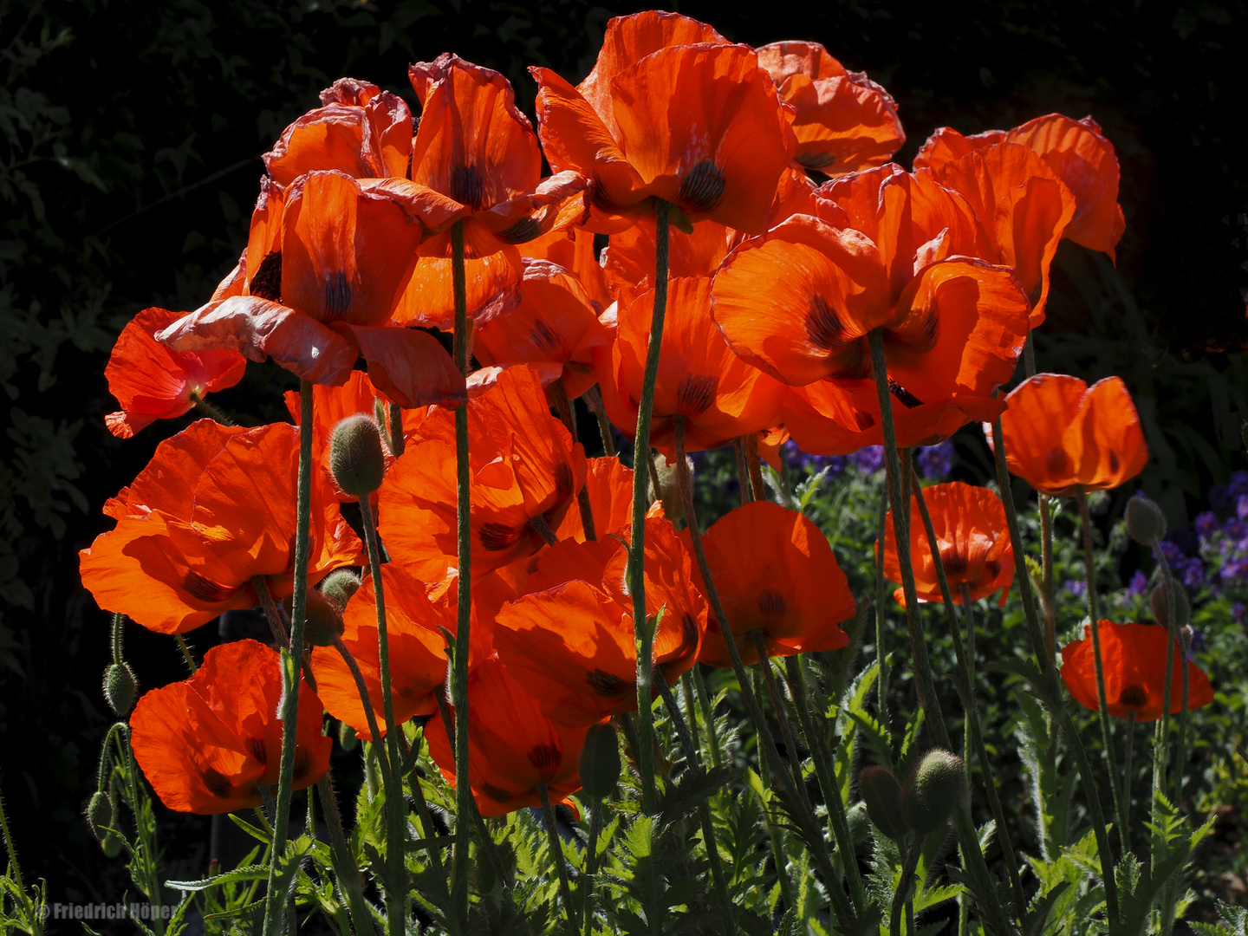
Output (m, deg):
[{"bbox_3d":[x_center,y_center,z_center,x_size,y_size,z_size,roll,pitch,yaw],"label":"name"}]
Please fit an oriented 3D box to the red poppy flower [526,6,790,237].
[{"bbox_3d":[0.020,-0.176,2.420,0.132,0.108,0.125,0,-9,0],"label":"red poppy flower"}]

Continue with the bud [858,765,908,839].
[{"bbox_3d":[0.130,0.167,2.380,0.021,0.038,0.021,-22,0,0],"label":"bud"}]

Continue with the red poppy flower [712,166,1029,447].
[{"bbox_3d":[0.119,-0.078,2.300,0.152,0.105,0.130,0,-19,0],"label":"red poppy flower"}]

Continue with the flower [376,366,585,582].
[{"bbox_3d":[-0.072,0.003,2.420,0.105,0.092,0.100,-11,-26,-24],"label":"flower"}]

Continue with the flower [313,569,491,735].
[{"bbox_3d":[-0.115,0.096,2.460,0.093,0.082,0.088,-13,-22,-23],"label":"flower"}]

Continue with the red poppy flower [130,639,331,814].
[{"bbox_3d":[-0.207,0.136,2.500,0.106,0.088,0.102,-14,-9,-2],"label":"red poppy flower"}]

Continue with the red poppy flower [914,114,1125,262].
[{"bbox_3d":[0.229,-0.160,2.750,0.122,0.092,0.110,0,3,0],"label":"red poppy flower"}]

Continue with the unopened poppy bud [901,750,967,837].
[{"bbox_3d":[0.155,0.163,2.380,0.029,0.042,0.029,16,6,0],"label":"unopened poppy bud"}]

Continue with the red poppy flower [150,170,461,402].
[{"bbox_3d":[-0.156,-0.089,2.370,0.152,0.117,0.138,0,0,-11],"label":"red poppy flower"}]

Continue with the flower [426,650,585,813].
[{"bbox_3d":[-0.061,0.140,2.500,0.090,0.080,0.085,-7,-18,-6],"label":"flower"}]

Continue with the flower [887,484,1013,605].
[{"bbox_3d":[0.200,0.047,2.950,0.083,0.070,0.080,0,-16,0],"label":"flower"}]

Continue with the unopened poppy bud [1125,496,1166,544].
[{"bbox_3d":[0.318,0.032,2.900,0.025,0.031,0.025,-15,0,0],"label":"unopened poppy bud"}]

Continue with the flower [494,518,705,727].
[{"bbox_3d":[-0.013,0.081,2.480,0.110,0.104,0.106,-11,-9,-2],"label":"flower"}]

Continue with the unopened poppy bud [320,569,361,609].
[{"bbox_3d":[-0.151,0.069,2.560,0.022,0.032,0.022,-7,0,0],"label":"unopened poppy bud"}]

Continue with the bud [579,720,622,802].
[{"bbox_3d":[-0.012,0.148,2.400,0.021,0.038,0.021,2,2,0],"label":"bud"}]

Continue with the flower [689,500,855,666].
[{"bbox_3d":[0.080,0.066,2.700,0.105,0.080,0.098,-5,-20,0],"label":"flower"}]

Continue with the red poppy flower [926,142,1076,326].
[{"bbox_3d":[0.198,-0.124,2.520,0.092,0.098,0.092,-10,-7,-36],"label":"red poppy flower"}]

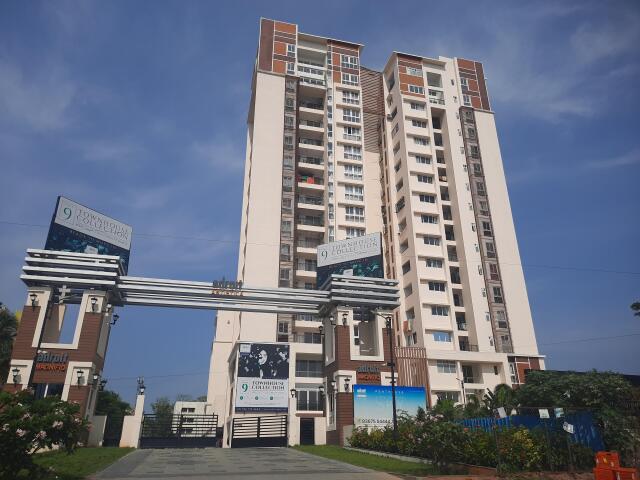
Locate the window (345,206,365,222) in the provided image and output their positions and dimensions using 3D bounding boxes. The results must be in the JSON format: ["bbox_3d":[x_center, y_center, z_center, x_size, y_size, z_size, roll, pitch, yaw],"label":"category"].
[{"bbox_3d":[4.345,-3.116,56.566,2.430,2.090,0.200,6,-25,-13],"label":"window"}]

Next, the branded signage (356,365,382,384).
[{"bbox_3d":[3.666,9.963,34.563,1.927,1.163,0.150,6,-24,-13],"label":"branded signage"}]

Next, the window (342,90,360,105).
[{"bbox_3d":[4.346,-19.835,64.642,2.434,2.391,0.200,6,-24,-13],"label":"window"}]

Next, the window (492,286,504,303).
[{"bbox_3d":[22.247,6.893,57.758,1.446,2.098,0.200,6,-24,-14],"label":"window"}]

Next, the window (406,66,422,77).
[{"bbox_3d":[14.098,-24.951,68.640,2.509,1.468,0.150,6,-24,-13],"label":"window"}]

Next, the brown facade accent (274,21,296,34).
[{"bbox_3d":[-4.836,-30.074,65.517,3.050,1.870,0.150,6,-25,-13],"label":"brown facade accent"}]

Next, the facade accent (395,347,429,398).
[{"bbox_3d":[9.498,14.073,48.062,3.990,5.770,0.500,6,-24,-13],"label":"facade accent"}]

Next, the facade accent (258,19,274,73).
[{"bbox_3d":[-7.254,-26.759,63.353,1.840,9.340,0.150,6,-25,-13],"label":"facade accent"}]

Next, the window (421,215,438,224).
[{"bbox_3d":[14.136,-2.588,59.184,2.300,1.180,0.200,6,-25,-13],"label":"window"}]

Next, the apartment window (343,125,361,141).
[{"bbox_3d":[4.294,-14.138,61.511,2.400,2.029,0.150,6,-24,-13],"label":"apartment window"}]

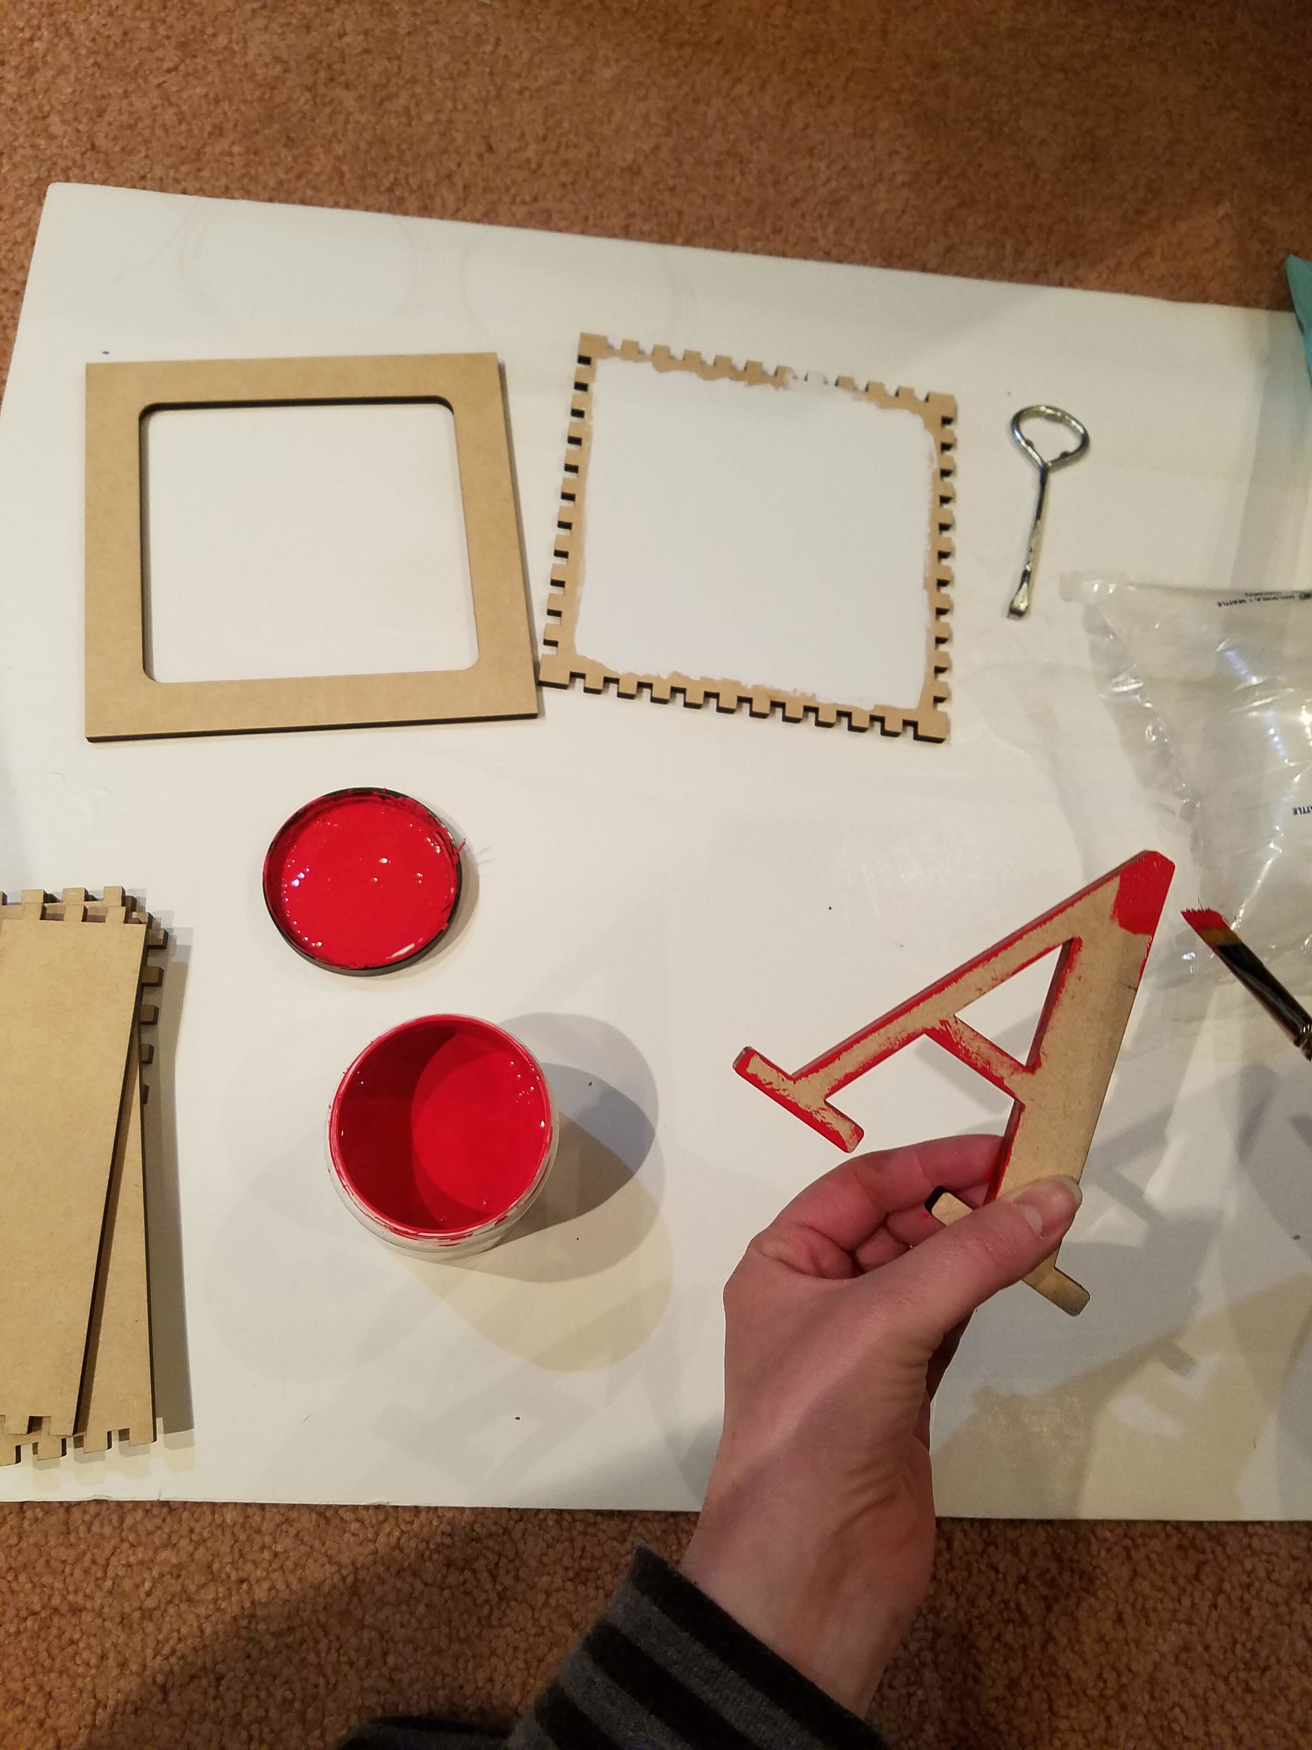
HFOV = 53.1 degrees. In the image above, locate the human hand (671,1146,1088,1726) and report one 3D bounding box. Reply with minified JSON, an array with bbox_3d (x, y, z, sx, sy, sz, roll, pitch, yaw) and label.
[{"bbox_3d":[0.051,0.130,0.320,0.076,0.078,0.130,15,74,0],"label":"human hand"}]

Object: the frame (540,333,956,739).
[{"bbox_3d":[0.042,-0.142,0.546,0.164,0.006,0.164,7,72,-6],"label":"frame"}]

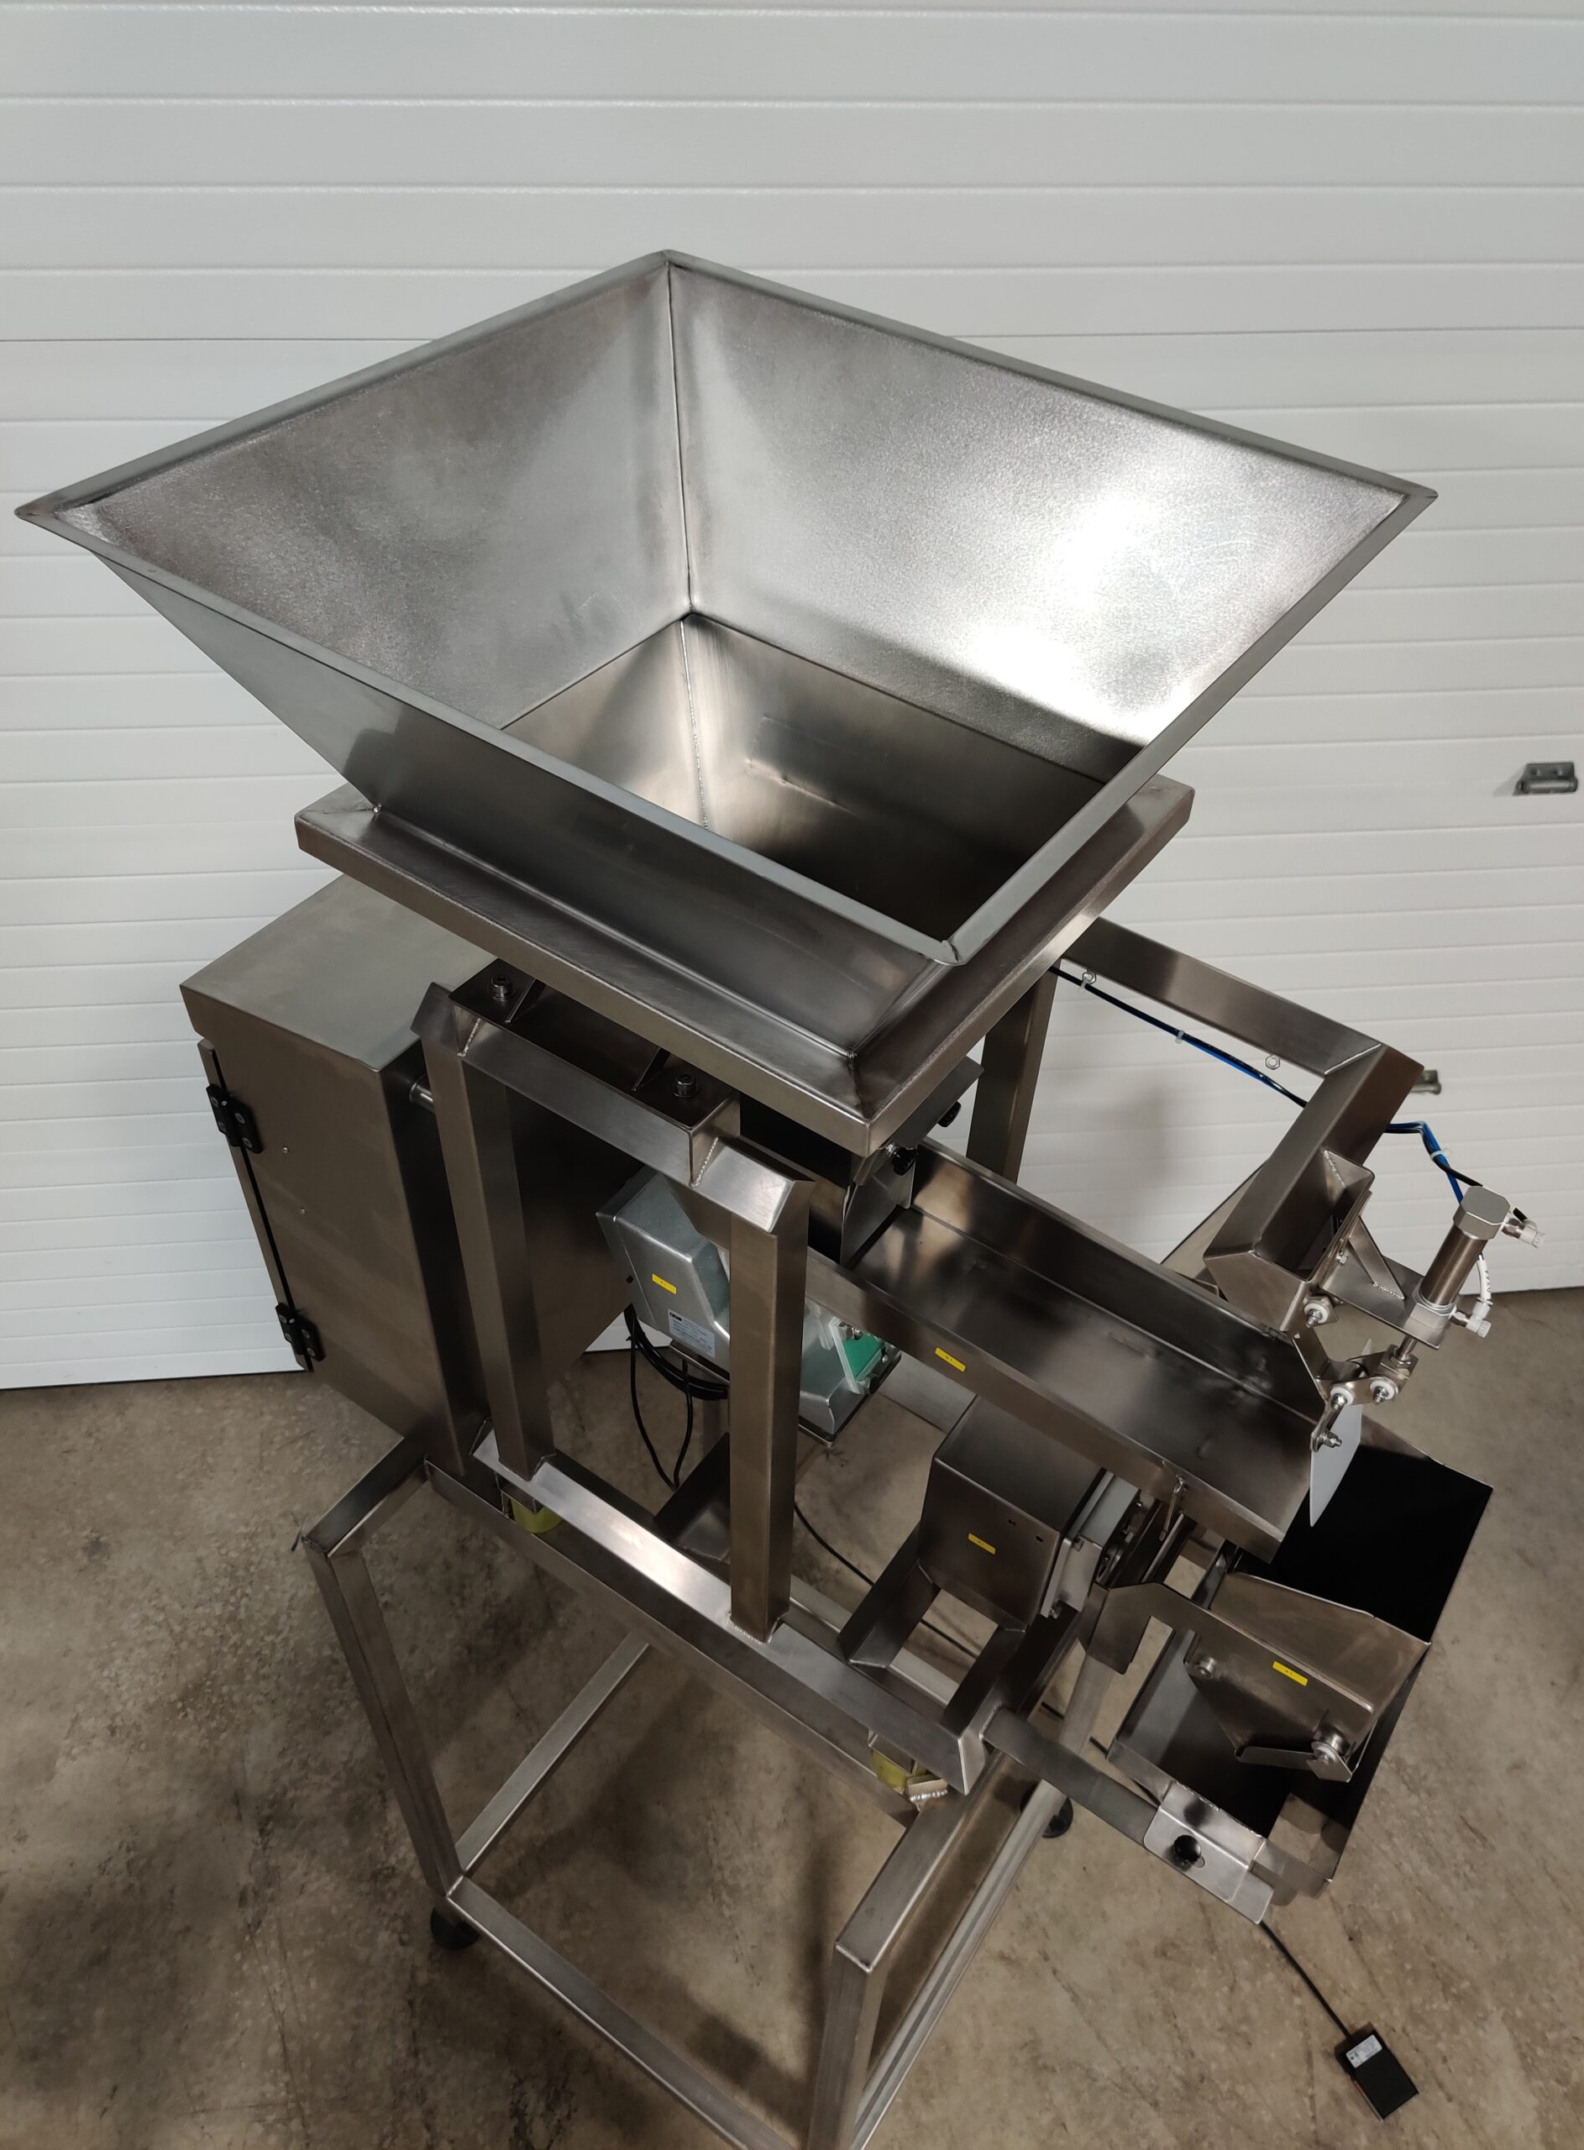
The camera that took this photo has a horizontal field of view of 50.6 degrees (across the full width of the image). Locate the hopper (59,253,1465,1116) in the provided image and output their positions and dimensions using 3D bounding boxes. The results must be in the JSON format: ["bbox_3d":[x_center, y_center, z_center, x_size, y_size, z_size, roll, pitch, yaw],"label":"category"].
[{"bbox_3d":[-0.018,-0.197,0.872,0.503,0.212,0.448,28,51,24],"label":"hopper"}]

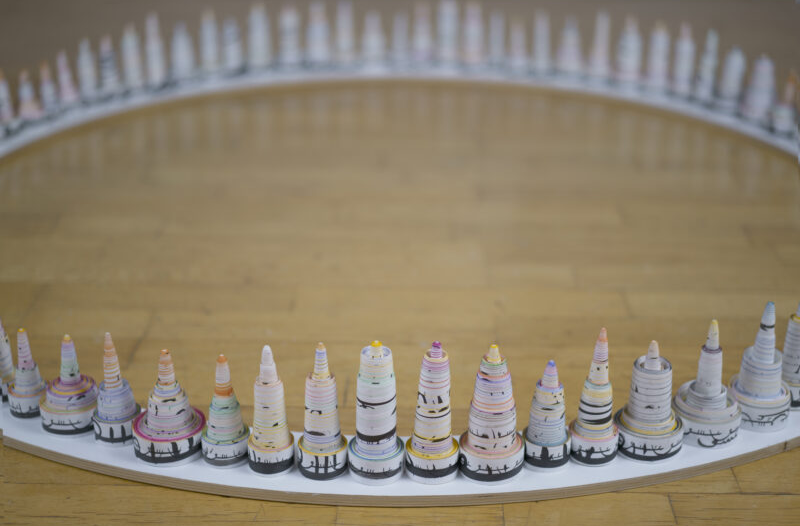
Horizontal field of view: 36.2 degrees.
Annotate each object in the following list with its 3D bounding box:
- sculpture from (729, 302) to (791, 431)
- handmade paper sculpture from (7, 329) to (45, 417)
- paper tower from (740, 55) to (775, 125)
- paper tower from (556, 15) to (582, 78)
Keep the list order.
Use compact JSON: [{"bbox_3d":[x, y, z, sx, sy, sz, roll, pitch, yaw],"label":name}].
[{"bbox_3d":[0.334,0.090,1.113,0.051,0.117,0.051,0,23,0],"label":"sculpture"},{"bbox_3d":[-0.347,0.100,1.132,0.033,0.084,0.033,0,23,0],"label":"handmade paper sculpture"},{"bbox_3d":[0.621,-0.303,2.121,0.053,0.118,0.053,0,23,0],"label":"paper tower"},{"bbox_3d":[0.328,-0.414,2.367,0.053,0.125,0.053,0,23,0],"label":"paper tower"}]

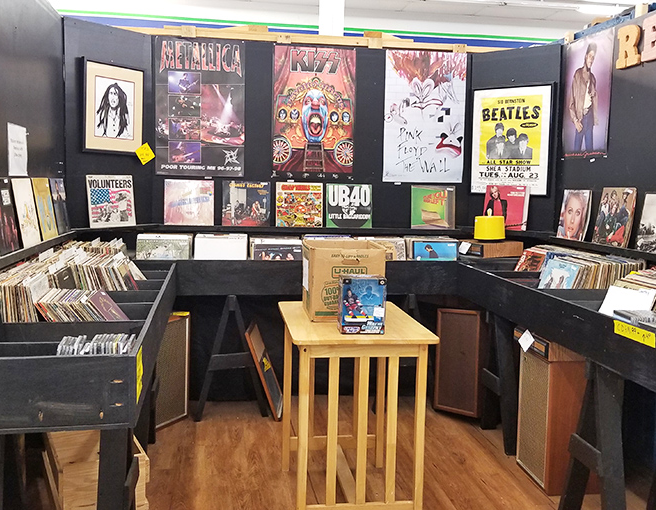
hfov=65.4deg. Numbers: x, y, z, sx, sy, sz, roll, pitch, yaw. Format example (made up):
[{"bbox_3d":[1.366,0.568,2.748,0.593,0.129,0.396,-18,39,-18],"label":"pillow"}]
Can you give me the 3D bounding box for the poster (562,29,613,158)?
[{"bbox_3d":[1.563,-0.944,3.070,0.010,0.690,0.390,-1,6,-12],"label":"poster"}]

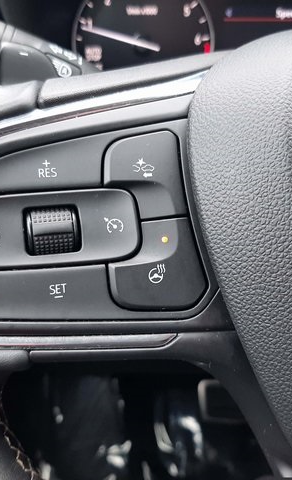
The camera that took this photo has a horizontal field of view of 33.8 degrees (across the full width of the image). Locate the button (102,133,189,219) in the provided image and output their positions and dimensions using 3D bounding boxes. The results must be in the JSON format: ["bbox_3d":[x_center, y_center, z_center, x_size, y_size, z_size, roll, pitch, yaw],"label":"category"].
[{"bbox_3d":[0.000,-0.020,0.147,0.024,0.026,0.007,-3,-6,-3],"label":"button"}]

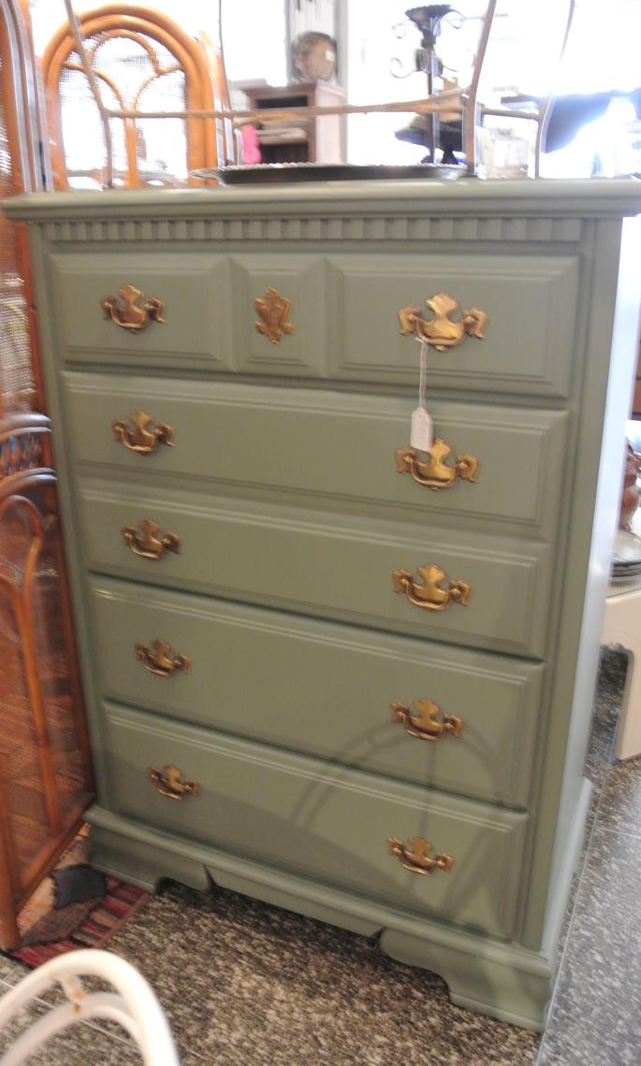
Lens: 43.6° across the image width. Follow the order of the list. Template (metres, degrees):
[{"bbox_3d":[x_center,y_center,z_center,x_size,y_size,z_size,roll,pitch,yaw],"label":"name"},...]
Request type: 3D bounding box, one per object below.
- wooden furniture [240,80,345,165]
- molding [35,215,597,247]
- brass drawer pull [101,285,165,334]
[{"bbox_3d":[-0.119,-1.325,4.351,0.400,1.910,0.345,8,22,23],"label":"wooden furniture"},{"bbox_3d":[-0.054,-0.398,1.057,0.771,0.029,0.016,9,23,23],"label":"molding"},{"bbox_3d":[-0.288,-0.331,1.193,0.115,0.072,0.025,9,23,22],"label":"brass drawer pull"}]

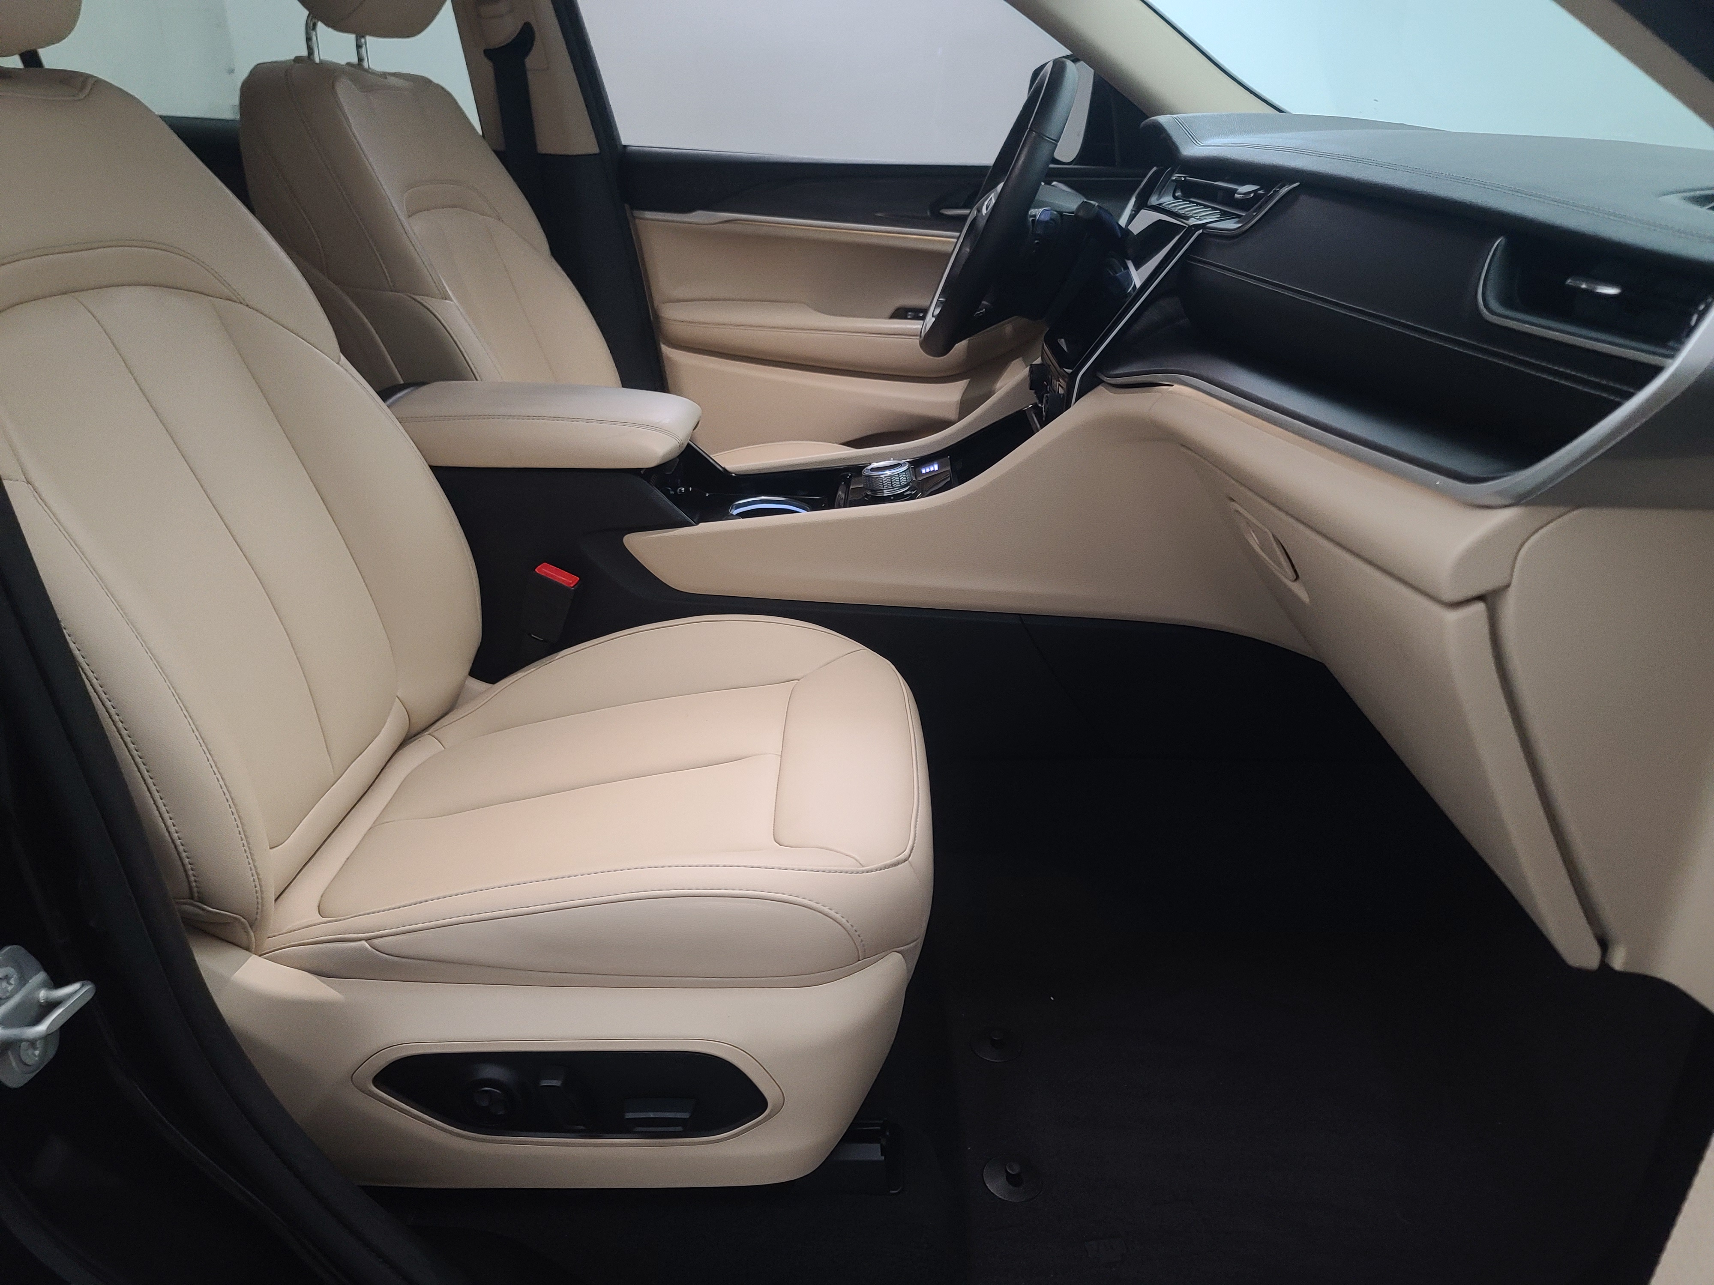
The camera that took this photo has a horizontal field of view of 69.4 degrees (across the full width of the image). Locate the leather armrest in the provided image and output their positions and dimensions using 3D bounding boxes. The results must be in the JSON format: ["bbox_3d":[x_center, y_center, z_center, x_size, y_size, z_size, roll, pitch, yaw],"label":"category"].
[{"bbox_3d":[-0.313,-0.235,1.274,0.305,0.058,0.205,0,23,0],"label":"leather armrest"}]

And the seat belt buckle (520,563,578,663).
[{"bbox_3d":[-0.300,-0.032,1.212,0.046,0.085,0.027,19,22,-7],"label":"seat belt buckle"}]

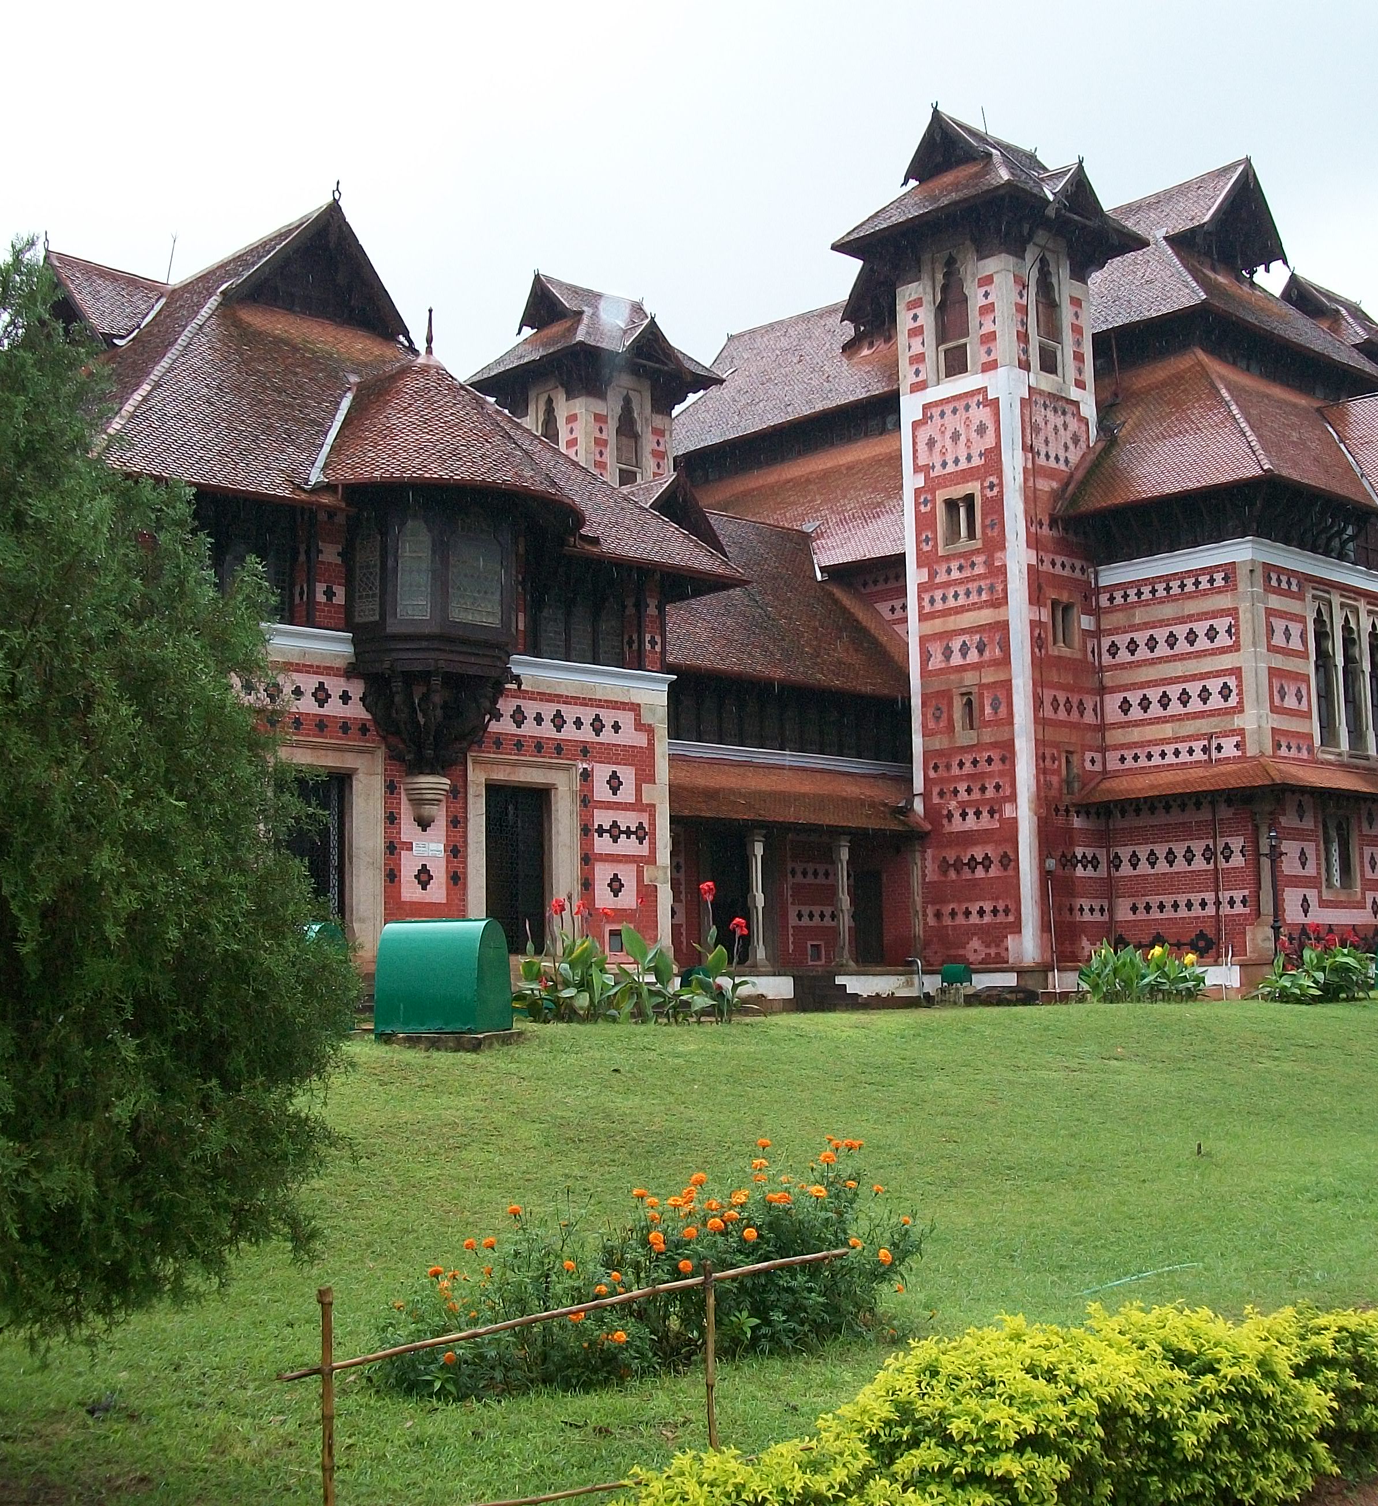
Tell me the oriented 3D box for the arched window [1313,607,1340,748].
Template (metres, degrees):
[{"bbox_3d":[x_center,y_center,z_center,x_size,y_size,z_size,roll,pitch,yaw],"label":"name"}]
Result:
[{"bbox_3d":[12.894,-1.563,37.582,0.760,2.865,0.280,5,-9,-43],"label":"arched window"}]

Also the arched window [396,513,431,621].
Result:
[{"bbox_3d":[-3.888,-2.628,26.212,0.463,1.536,0.120,-1,-7,-2],"label":"arched window"}]

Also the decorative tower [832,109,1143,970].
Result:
[{"bbox_3d":[6.560,-4.372,38.576,4.800,18.050,4.700,5,-9,-43],"label":"decorative tower"}]

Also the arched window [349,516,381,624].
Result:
[{"bbox_3d":[-4.614,-2.617,26.437,0.494,1.573,0.120,-4,-7,22],"label":"arched window"}]

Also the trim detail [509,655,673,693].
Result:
[{"bbox_3d":[-1.518,-1.227,29.295,3.357,0.300,0.280,5,-9,-43],"label":"trim detail"}]

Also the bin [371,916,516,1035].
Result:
[{"bbox_3d":[-2.144,1.948,16.200,0.930,0.970,1.050,-2,-7,10],"label":"bin"}]

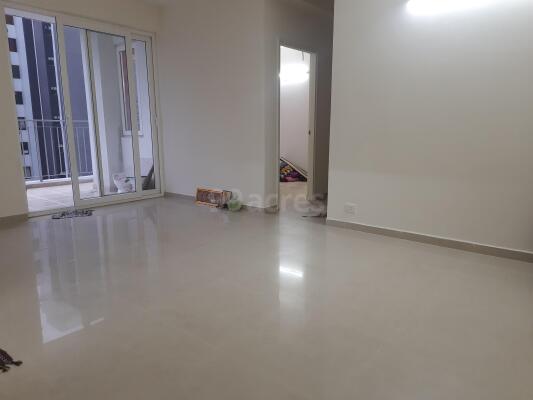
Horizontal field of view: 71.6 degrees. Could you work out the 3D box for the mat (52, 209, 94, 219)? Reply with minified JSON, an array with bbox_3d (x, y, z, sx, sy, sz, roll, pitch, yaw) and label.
[{"bbox_3d":[-2.432,0.173,4.670,0.470,0.020,0.320,-6,12,-29],"label":"mat"}]

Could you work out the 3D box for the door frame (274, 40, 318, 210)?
[{"bbox_3d":[0.384,-0.980,5.096,0.133,2.132,0.918,9,13,39],"label":"door frame"}]

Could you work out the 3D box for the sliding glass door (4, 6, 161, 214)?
[{"bbox_3d":[-2.302,-1.126,5.025,0.122,2.448,1.958,9,13,39],"label":"sliding glass door"}]

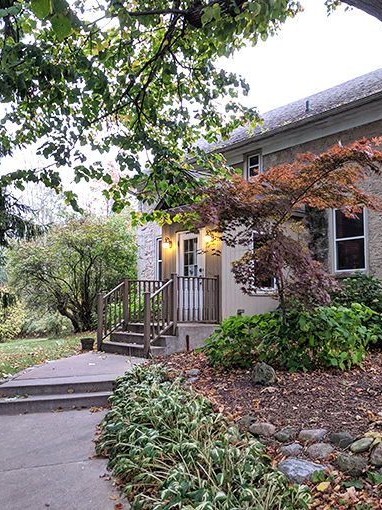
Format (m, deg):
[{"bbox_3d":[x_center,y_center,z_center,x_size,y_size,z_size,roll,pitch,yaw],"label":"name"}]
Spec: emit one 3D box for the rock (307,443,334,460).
[{"bbox_3d":[1.121,1.701,4.420,0.220,0.120,0.170,0,-5,0],"label":"rock"}]

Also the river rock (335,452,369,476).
[{"bbox_3d":[1.320,1.723,4.200,0.260,0.150,0.200,0,-5,0],"label":"river rock"}]

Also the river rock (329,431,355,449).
[{"bbox_3d":[1.379,1.680,4.650,0.240,0.130,0.180,0,-5,0],"label":"river rock"}]

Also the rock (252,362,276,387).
[{"bbox_3d":[0.979,1.591,6.800,0.330,0.280,0.270,0,-5,0],"label":"rock"}]

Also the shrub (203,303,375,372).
[{"bbox_3d":[1.646,1.274,8.366,2.750,1.000,1.750,0,-5,0],"label":"shrub"}]

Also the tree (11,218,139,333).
[{"bbox_3d":[-3.985,0.629,17.321,4.300,4.000,4.000,0,-5,0],"label":"tree"}]

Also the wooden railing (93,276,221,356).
[{"bbox_3d":[-0.651,1.195,10.396,1.800,1.500,1.770,4,-7,-39],"label":"wooden railing"}]

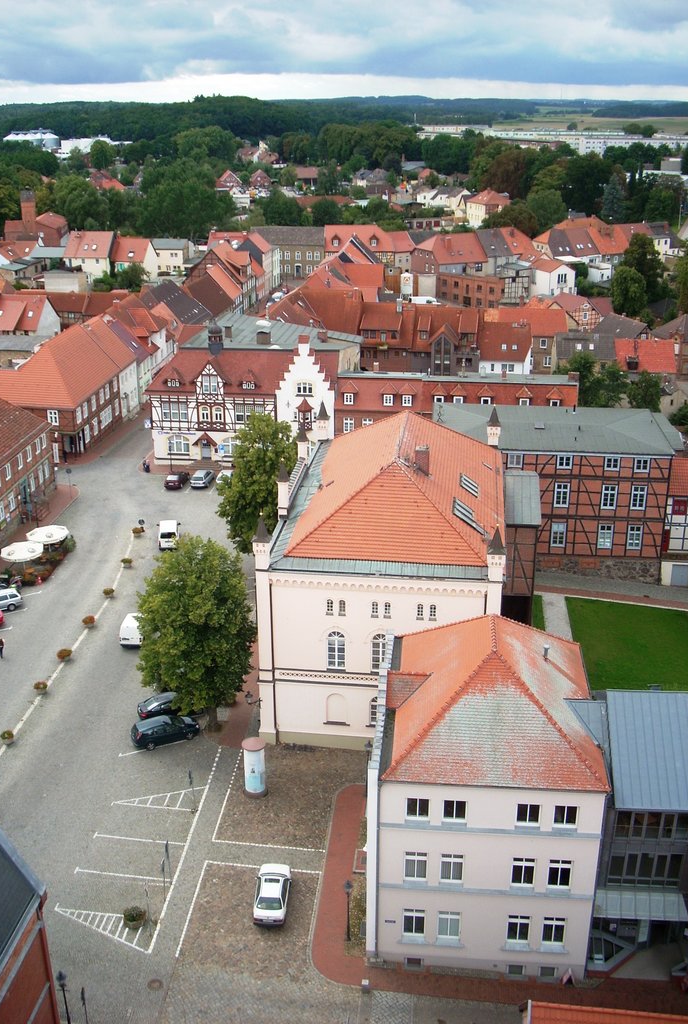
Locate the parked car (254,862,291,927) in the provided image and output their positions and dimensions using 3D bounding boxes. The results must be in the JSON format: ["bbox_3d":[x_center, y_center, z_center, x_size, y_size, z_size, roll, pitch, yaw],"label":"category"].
[{"bbox_3d":[-3.801,20.259,58.971,1.700,1.420,4.380,0,21,1],"label":"parked car"}]

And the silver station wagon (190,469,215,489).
[{"bbox_3d":[-15.263,-3.818,120.144,1.740,1.460,4.300,3,21,9],"label":"silver station wagon"}]

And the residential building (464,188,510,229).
[{"bbox_3d":[47.232,-100.456,360.403,11.500,11.300,9.000,-18,27,-39],"label":"residential building"}]

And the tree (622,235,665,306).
[{"bbox_3d":[60.477,-49.162,221.817,8.545,13.780,8.545,0,21,0],"label":"tree"}]

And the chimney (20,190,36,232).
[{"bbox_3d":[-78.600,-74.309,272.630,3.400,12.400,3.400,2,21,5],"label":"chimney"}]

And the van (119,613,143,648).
[{"bbox_3d":[-16.393,9.110,87.058,1.740,1.830,4.200,2,21,6],"label":"van"}]

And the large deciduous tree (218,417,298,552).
[{"bbox_3d":[-7.604,-2.185,98.962,7.700,14.200,7.700,0,21,0],"label":"large deciduous tree"}]

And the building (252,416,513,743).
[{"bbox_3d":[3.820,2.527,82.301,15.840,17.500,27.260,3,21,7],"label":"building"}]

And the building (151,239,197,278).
[{"bbox_3d":[-42.011,-61.634,262.978,8.900,8.200,9.000,3,21,8],"label":"building"}]

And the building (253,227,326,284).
[{"bbox_3d":[-12.056,-60.162,252.365,16.500,10.800,10.000,1,21,4],"label":"building"}]

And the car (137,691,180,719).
[{"bbox_3d":[-11.869,13.131,75.511,4.500,1.460,1.780,-9,23,-23],"label":"car"}]

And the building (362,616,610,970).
[{"bbox_3d":[7.389,13.107,58.605,11.240,15.000,14.690,2,21,5],"label":"building"}]

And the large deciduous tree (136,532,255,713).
[{"bbox_3d":[-9.495,8.088,71.259,7.621,13.900,7.621,0,21,0],"label":"large deciduous tree"}]

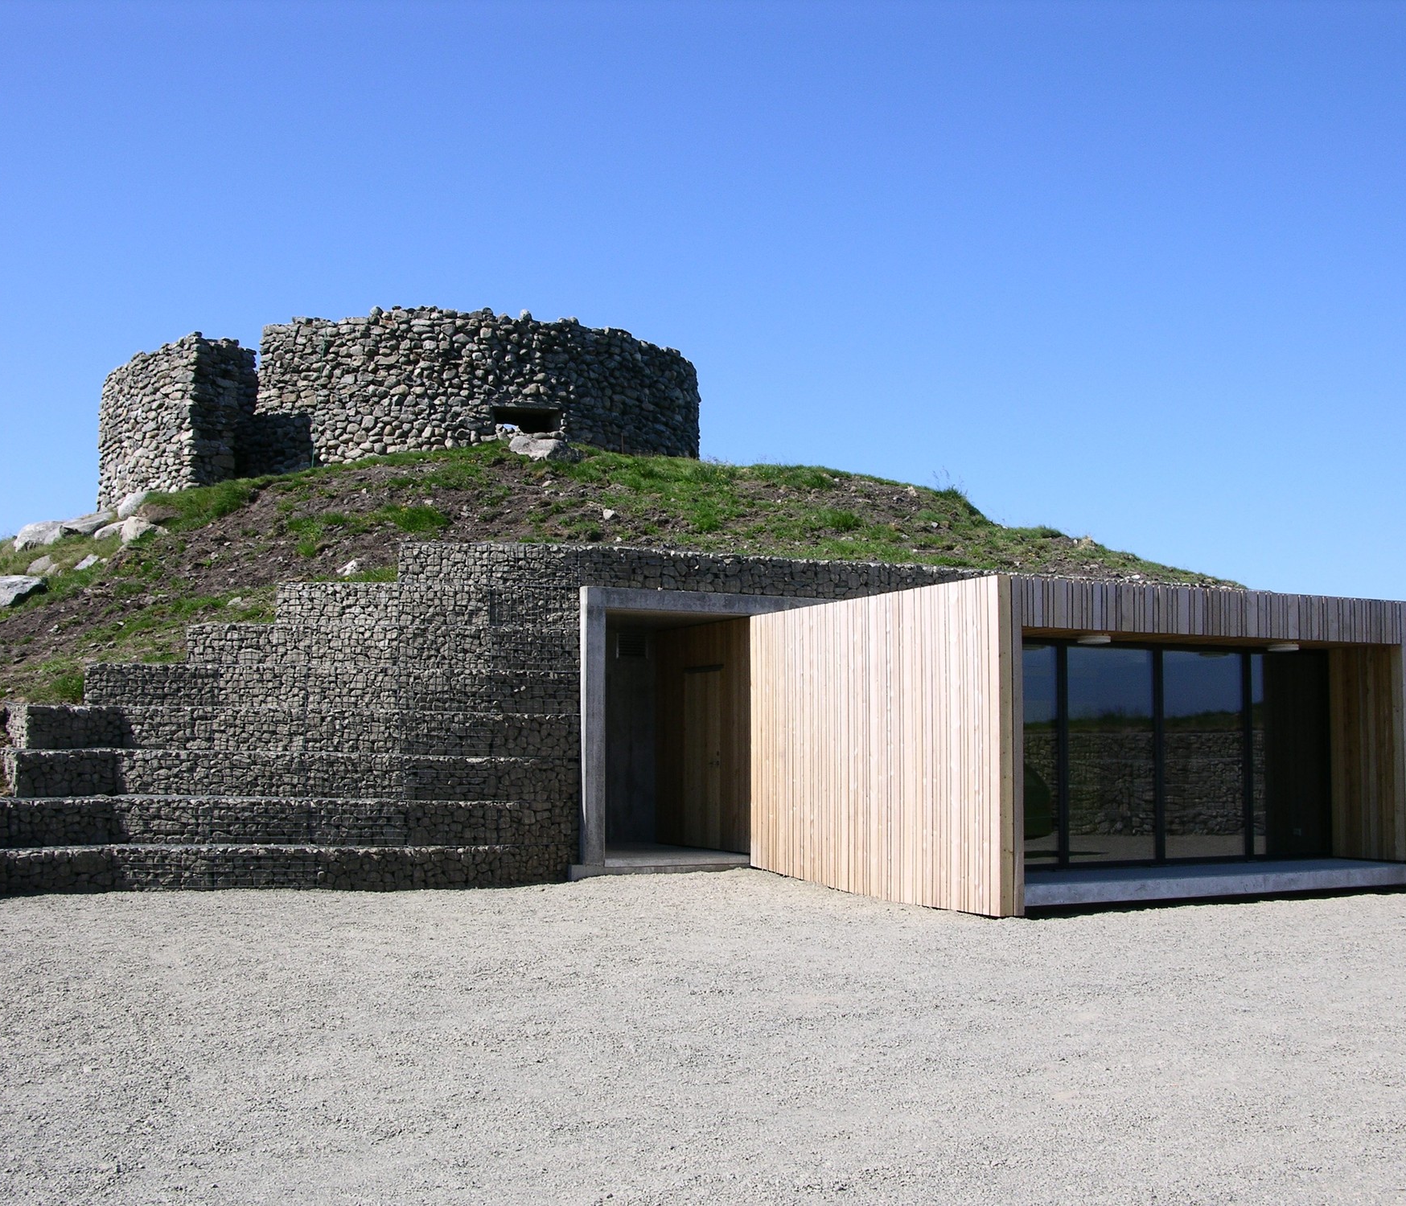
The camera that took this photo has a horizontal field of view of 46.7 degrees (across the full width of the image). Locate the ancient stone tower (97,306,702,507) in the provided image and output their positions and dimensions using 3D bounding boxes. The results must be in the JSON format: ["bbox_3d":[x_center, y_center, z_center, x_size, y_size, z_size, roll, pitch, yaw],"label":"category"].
[{"bbox_3d":[-5.897,-2.990,32.675,11.659,2.754,11.659,0,-5,0],"label":"ancient stone tower"}]

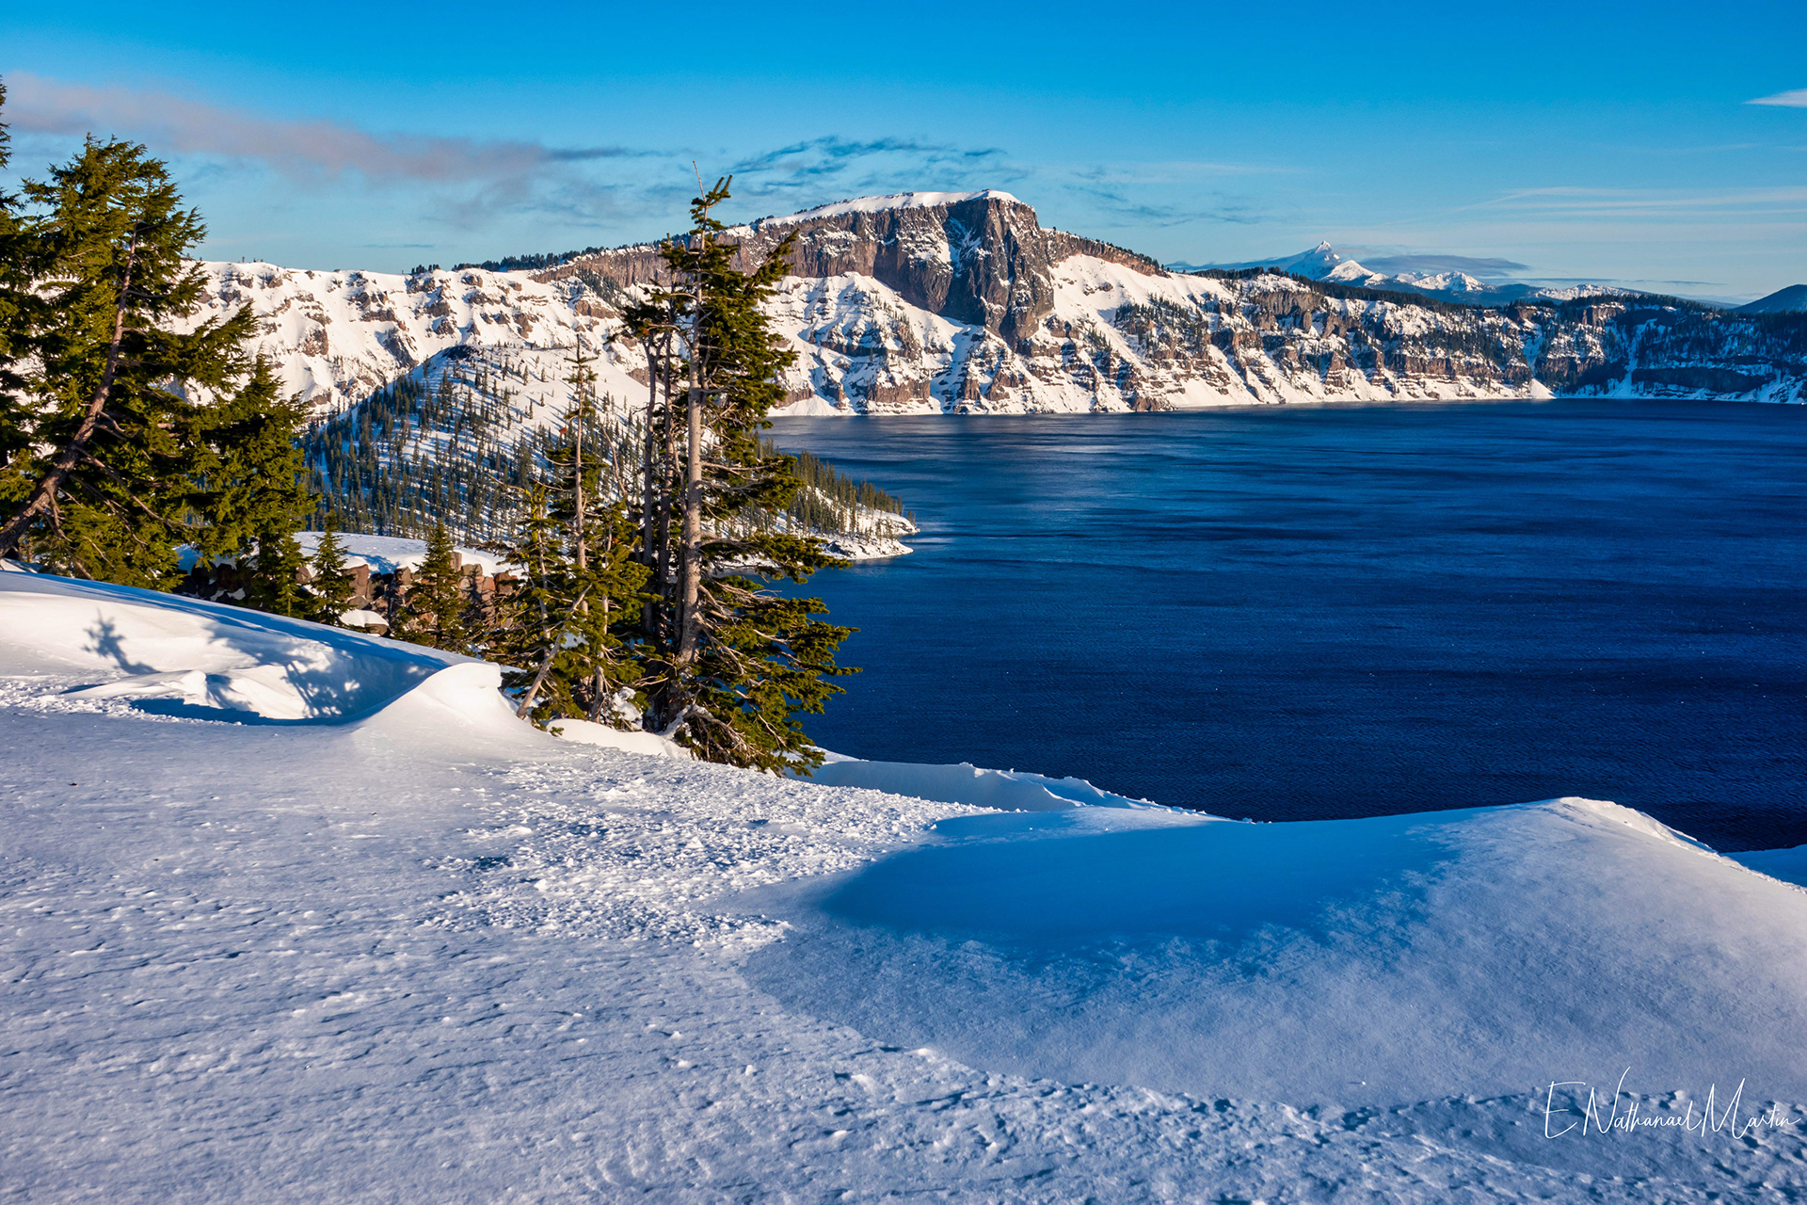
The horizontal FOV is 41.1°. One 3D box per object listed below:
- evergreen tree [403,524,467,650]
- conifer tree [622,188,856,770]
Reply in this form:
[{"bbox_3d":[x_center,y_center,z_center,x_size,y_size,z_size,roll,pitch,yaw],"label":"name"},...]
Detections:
[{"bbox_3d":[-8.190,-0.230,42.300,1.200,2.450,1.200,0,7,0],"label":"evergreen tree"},{"bbox_3d":[-1.478,-1.130,22.030,2.100,5.350,2.000,0,7,0],"label":"conifer tree"}]

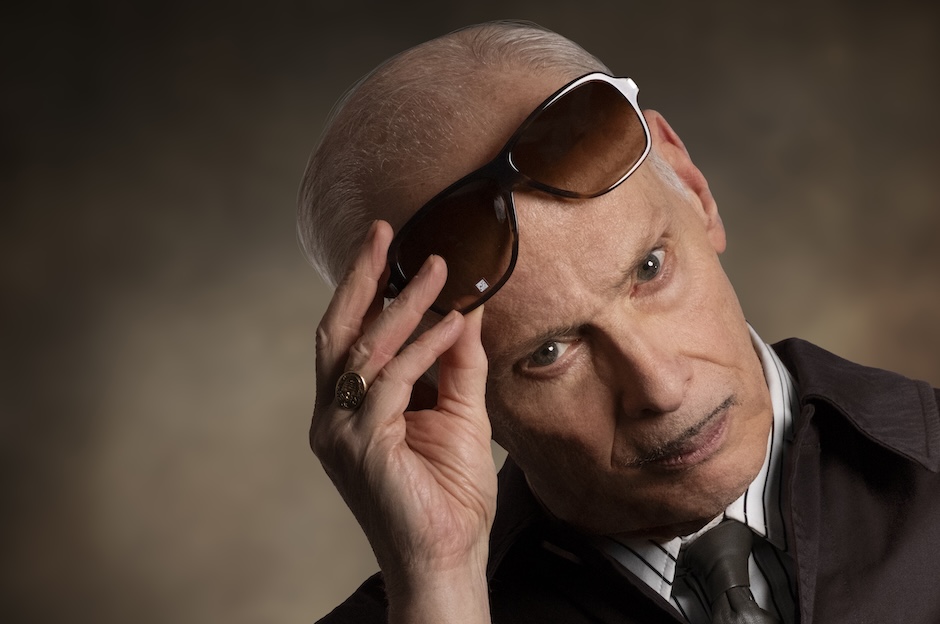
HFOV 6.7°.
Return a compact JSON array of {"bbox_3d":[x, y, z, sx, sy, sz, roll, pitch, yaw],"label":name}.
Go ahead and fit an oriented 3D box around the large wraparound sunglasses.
[{"bbox_3d":[0.021,-0.045,3.717,0.150,0.056,0.145,-40,-4,-5],"label":"large wraparound sunglasses"}]

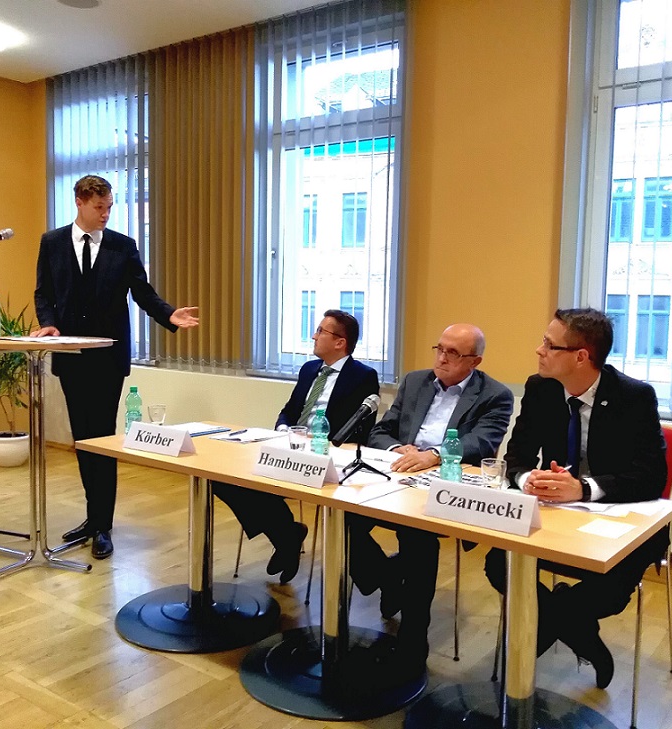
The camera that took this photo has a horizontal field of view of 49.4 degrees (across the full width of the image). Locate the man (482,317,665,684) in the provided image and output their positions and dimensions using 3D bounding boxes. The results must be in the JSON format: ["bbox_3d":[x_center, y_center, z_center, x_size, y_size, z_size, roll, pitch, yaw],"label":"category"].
[{"bbox_3d":[0.790,0.464,2.420,0.570,1.300,0.680,5,6,43],"label":"man"}]

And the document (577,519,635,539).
[{"bbox_3d":[0.731,0.438,1.962,0.107,0.004,0.145,5,7,37],"label":"document"}]

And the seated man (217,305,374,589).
[{"bbox_3d":[-0.191,0.387,3.337,0.800,1.270,0.620,-3,6,-41],"label":"seated man"}]

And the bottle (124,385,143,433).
[{"bbox_3d":[-0.866,0.199,3.125,0.069,0.208,0.069,1,5,0],"label":"bottle"}]

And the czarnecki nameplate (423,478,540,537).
[{"bbox_3d":[0.390,0.372,1.928,0.297,0.090,0.100,5,6,38],"label":"czarnecki nameplate"}]

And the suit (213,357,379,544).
[{"bbox_3d":[-0.185,0.402,3.346,0.760,0.900,0.600,-3,6,-41],"label":"suit"}]

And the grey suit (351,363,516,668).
[{"bbox_3d":[0.362,0.498,2.827,0.580,1.000,0.730,5,6,38],"label":"grey suit"}]

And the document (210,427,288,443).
[{"bbox_3d":[-0.377,0.302,3.151,0.210,0.010,0.297,3,5,26],"label":"document"}]

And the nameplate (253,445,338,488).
[{"bbox_3d":[-0.136,0.336,2.429,0.295,0.092,0.095,5,7,35],"label":"nameplate"}]

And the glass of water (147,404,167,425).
[{"bbox_3d":[-0.772,0.242,3.159,0.080,0.110,0.080,5,6,38],"label":"glass of water"}]

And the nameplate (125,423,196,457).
[{"bbox_3d":[-0.672,0.284,2.757,0.297,0.092,0.085,4,5,32],"label":"nameplate"}]

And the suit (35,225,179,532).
[{"bbox_3d":[-1.225,0.070,3.950,0.720,1.620,0.450,0,5,-10],"label":"suit"}]

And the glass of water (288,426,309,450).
[{"bbox_3d":[-0.141,0.297,2.815,0.069,0.096,0.069,5,7,37],"label":"glass of water"}]

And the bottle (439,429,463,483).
[{"bbox_3d":[0.359,0.303,2.240,0.069,0.209,0.069,1,5,0],"label":"bottle"}]

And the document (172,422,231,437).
[{"bbox_3d":[-0.649,0.291,3.228,0.230,0.012,0.300,5,7,37],"label":"document"}]

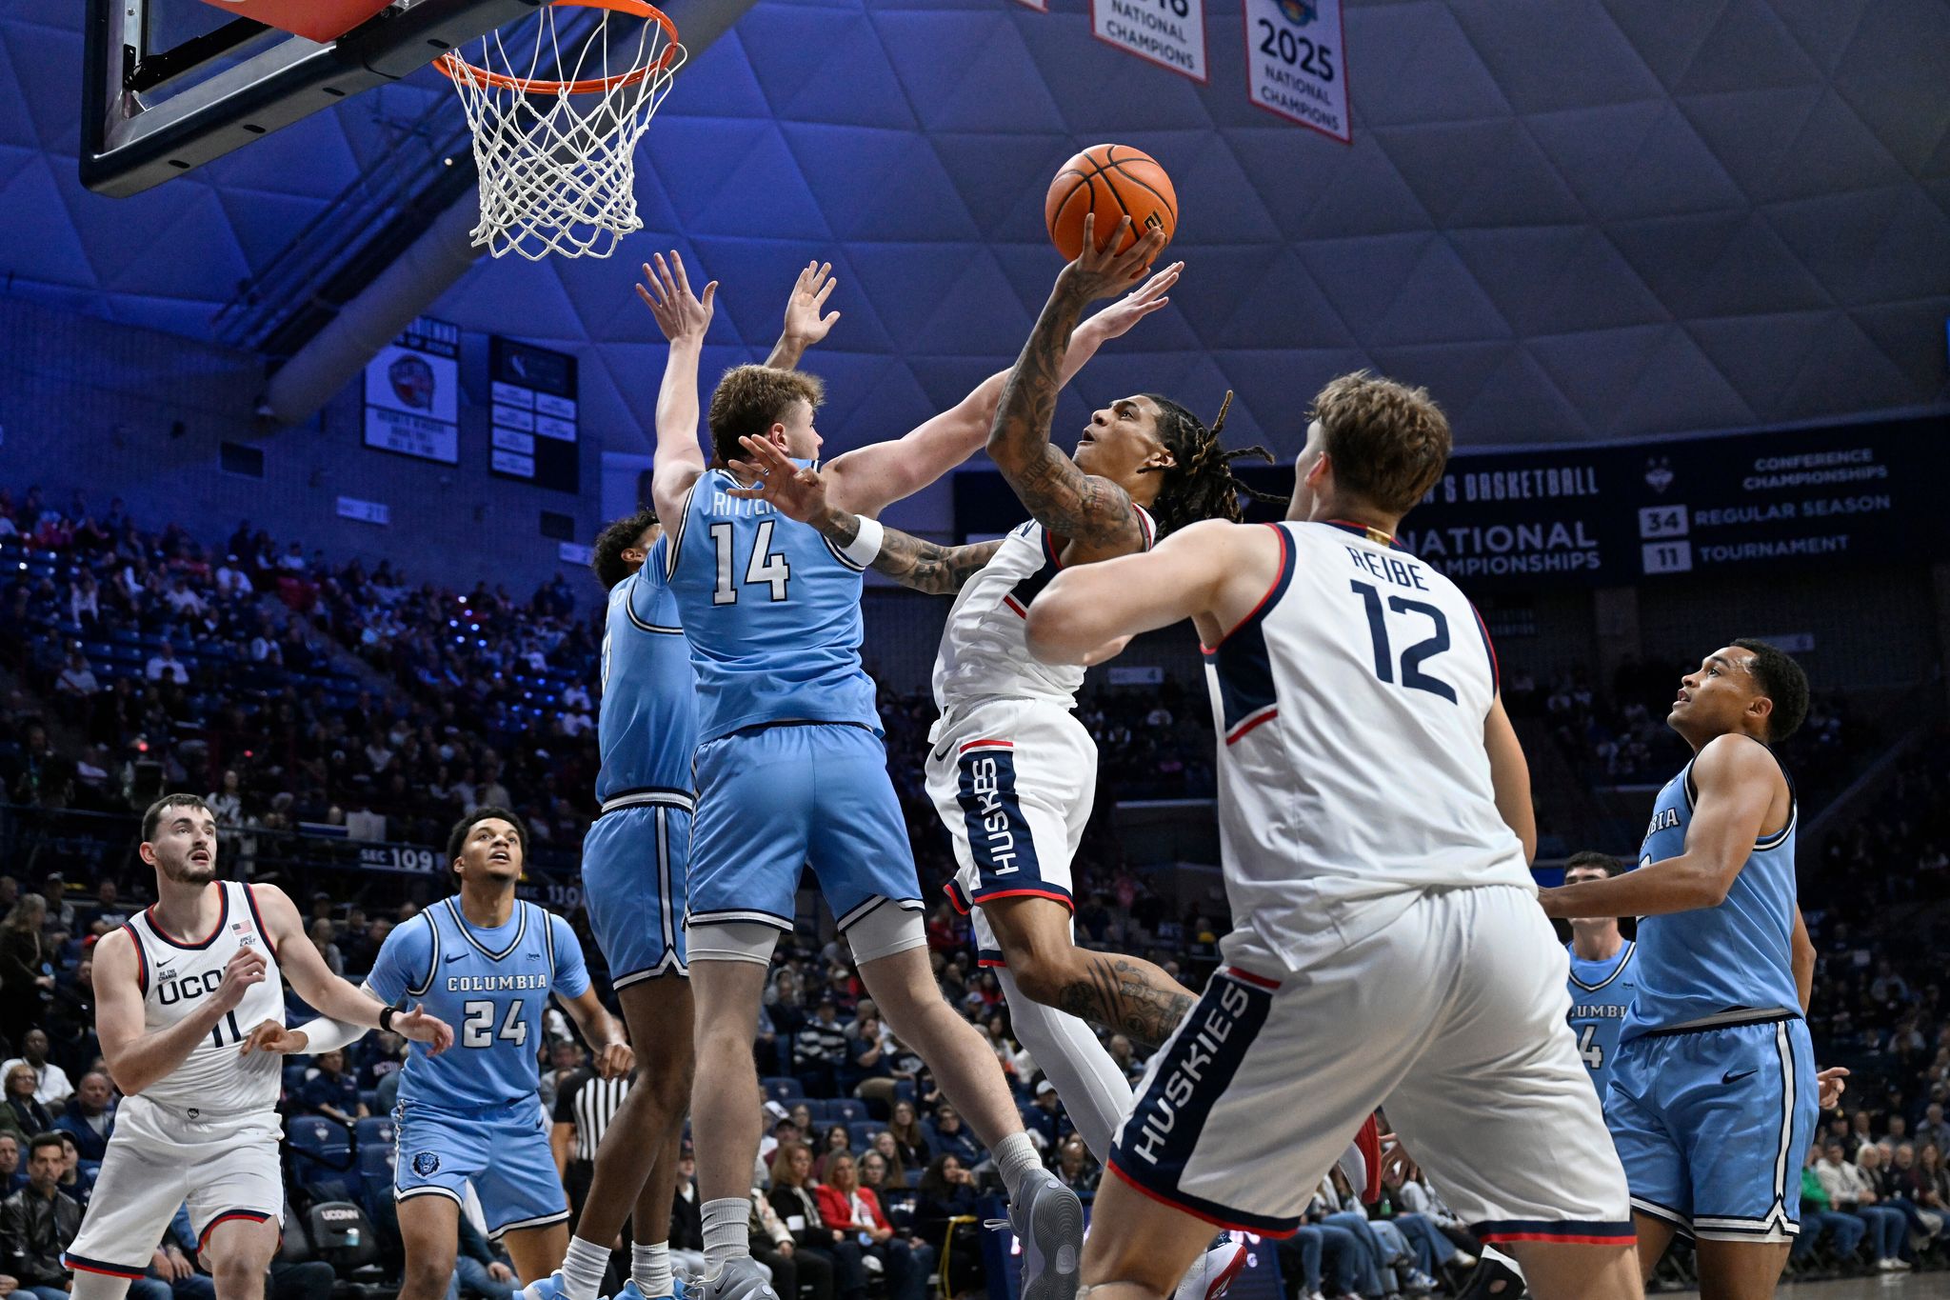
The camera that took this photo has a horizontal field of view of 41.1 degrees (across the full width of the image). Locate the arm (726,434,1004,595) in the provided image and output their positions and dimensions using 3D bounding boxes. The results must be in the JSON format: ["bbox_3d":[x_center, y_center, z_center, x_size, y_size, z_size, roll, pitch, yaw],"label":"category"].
[{"bbox_3d":[-0.192,-0.257,4.920,0.600,0.210,0.200,16,-17,-17],"label":"arm"}]

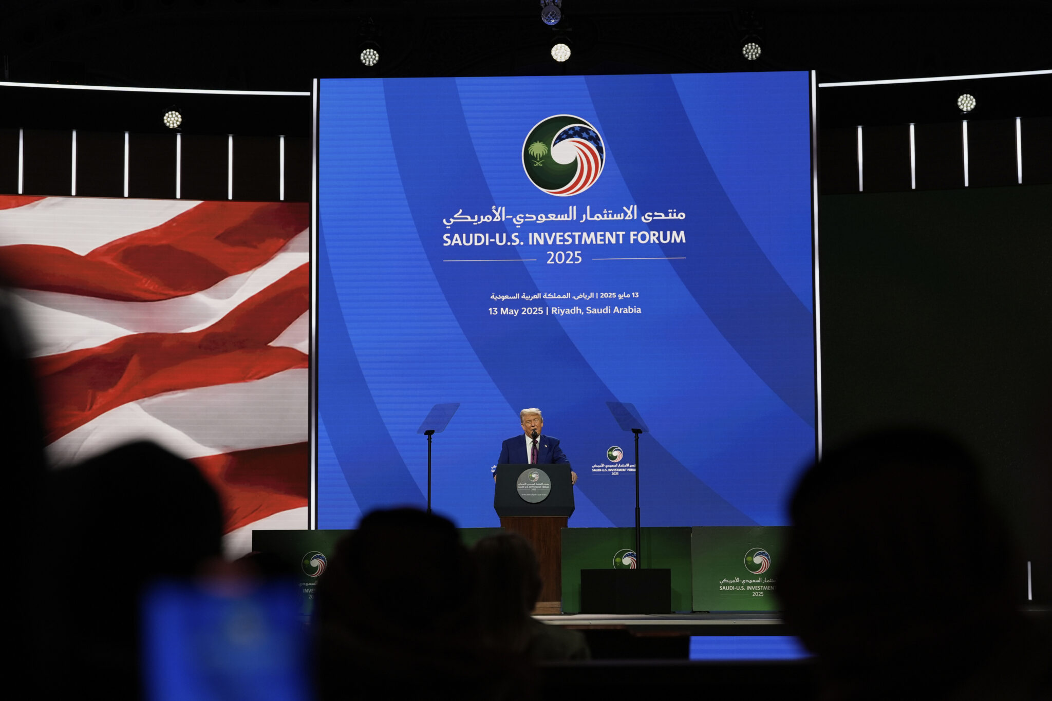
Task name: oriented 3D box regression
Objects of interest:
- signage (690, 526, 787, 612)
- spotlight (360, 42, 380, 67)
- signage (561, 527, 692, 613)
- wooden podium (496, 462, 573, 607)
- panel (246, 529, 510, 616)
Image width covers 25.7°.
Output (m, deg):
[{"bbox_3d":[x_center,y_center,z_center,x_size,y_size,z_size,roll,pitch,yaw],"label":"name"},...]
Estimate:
[{"bbox_3d":[2.110,1.994,21.050,1.190,0.775,0.080,0,-6,0],"label":"signage"},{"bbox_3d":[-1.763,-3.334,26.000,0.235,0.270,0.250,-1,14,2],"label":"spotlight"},{"bbox_3d":[0.914,1.995,20.950,1.190,0.775,0.080,-1,-6,2],"label":"signage"},{"bbox_3d":[0.080,1.731,21.500,0.740,1.330,0.620,-1,-6,2],"label":"wooden podium"},{"bbox_3d":[-1.359,2.030,21.150,2.300,0.775,0.080,-1,-6,4],"label":"panel"}]

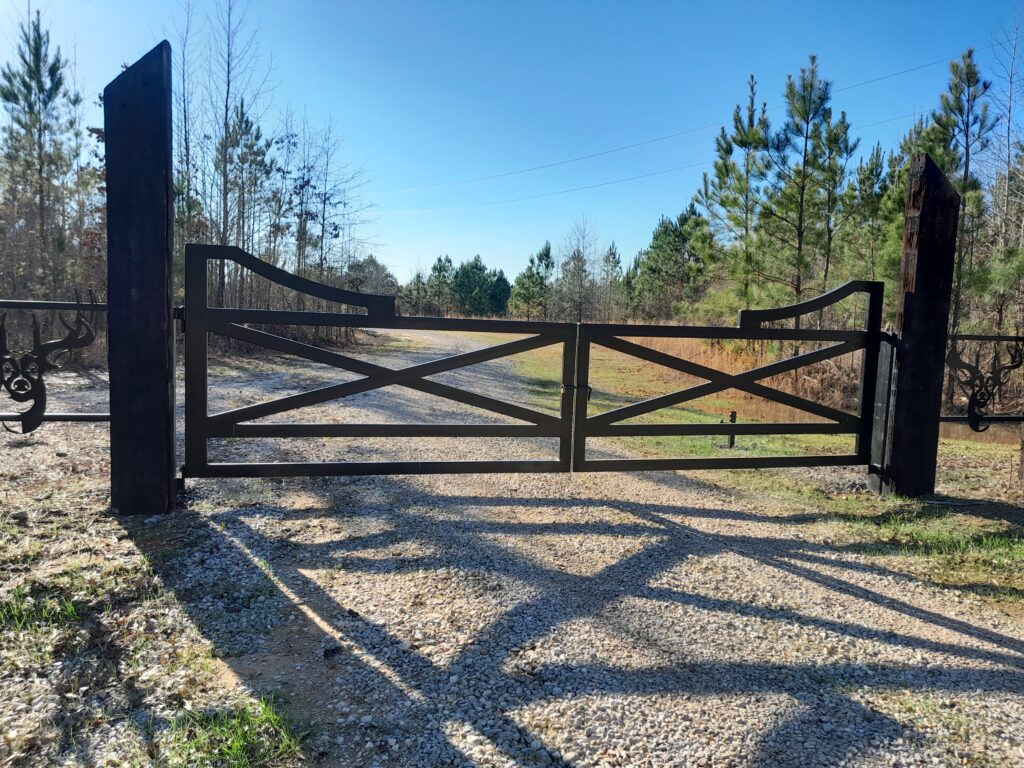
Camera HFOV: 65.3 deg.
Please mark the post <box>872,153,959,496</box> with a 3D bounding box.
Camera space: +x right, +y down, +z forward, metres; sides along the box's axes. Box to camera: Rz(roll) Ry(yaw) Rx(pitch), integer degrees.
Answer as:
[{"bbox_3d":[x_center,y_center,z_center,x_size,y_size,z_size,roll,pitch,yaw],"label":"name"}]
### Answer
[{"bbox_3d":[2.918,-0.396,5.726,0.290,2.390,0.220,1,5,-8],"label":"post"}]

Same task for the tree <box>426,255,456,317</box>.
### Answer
[{"bbox_3d":[-6.266,-8.589,70.000,2.500,5.500,2.500,2,5,0],"label":"tree"}]

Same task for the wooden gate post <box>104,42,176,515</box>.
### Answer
[{"bbox_3d":[-1.993,-0.526,4.327,0.290,2.450,0.230,1,5,-12],"label":"wooden gate post"}]

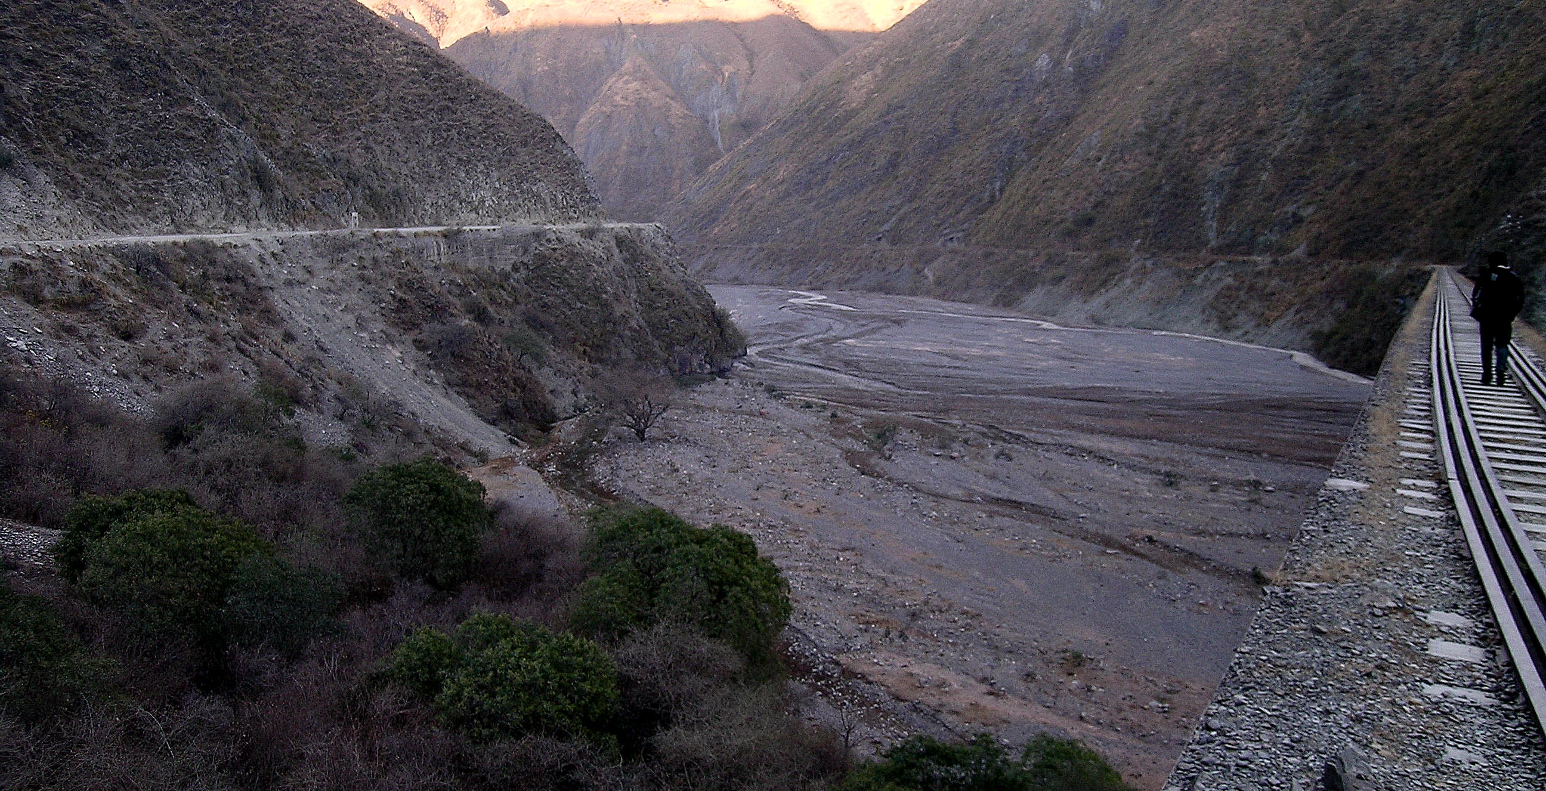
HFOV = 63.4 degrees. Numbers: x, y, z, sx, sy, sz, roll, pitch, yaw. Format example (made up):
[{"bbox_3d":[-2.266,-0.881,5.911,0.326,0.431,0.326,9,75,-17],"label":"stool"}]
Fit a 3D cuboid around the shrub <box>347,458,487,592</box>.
[{"bbox_3d":[-9.962,3.705,35.145,3.900,3.700,3.700,-2,7,-16],"label":"shrub"}]

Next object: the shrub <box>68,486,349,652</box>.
[{"bbox_3d":[-13.179,4.144,29.156,5.870,3.750,4.410,-3,7,-24],"label":"shrub"}]

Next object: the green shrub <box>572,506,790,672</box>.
[{"bbox_3d":[-2.310,5.010,31.771,5.490,4.240,4.940,0,7,-4],"label":"green shrub"}]

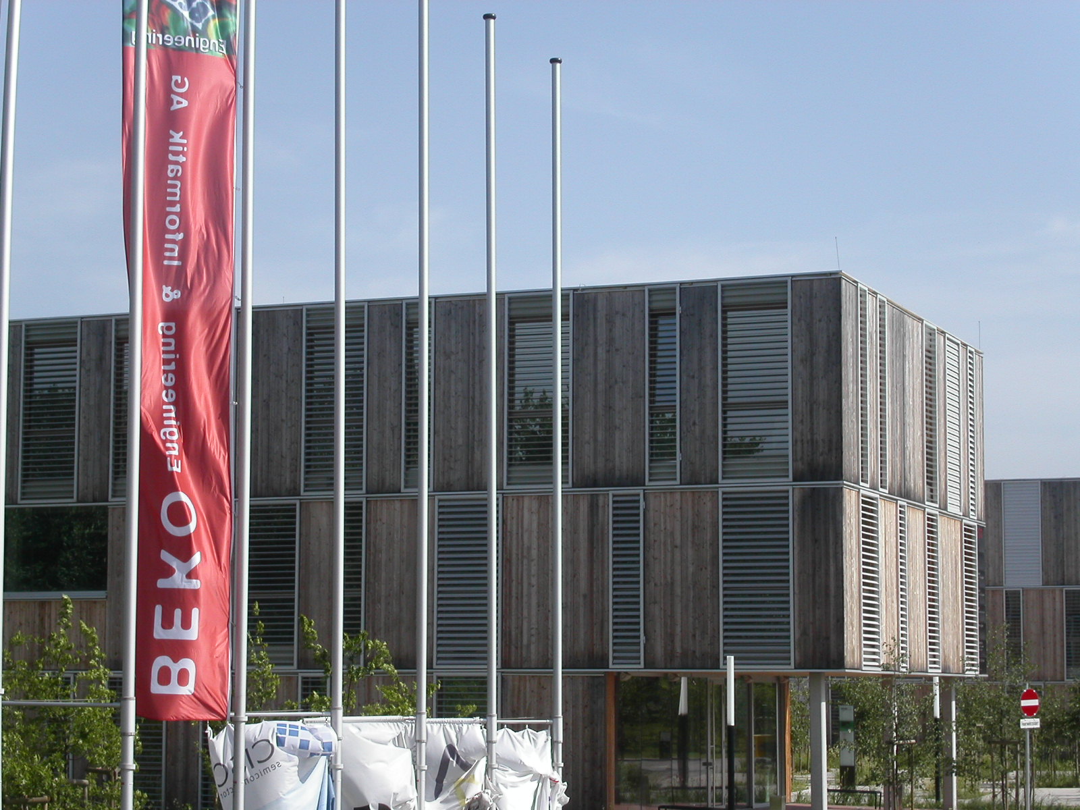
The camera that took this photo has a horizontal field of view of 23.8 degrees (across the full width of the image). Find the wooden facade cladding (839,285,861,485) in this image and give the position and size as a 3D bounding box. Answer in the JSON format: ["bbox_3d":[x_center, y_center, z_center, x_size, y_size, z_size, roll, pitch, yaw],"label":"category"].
[{"bbox_3d":[5.940,-0.421,49.265,0.100,3.916,1.242,-2,-7,22],"label":"wooden facade cladding"}]

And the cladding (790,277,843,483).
[{"bbox_3d":[5.279,-0.477,48.554,0.978,3.884,0.080,-2,-7,22],"label":"cladding"}]

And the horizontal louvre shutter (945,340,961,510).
[{"bbox_3d":[9.193,0.474,57.055,0.100,3.958,1.487,-2,-7,22],"label":"horizontal louvre shutter"}]

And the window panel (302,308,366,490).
[{"bbox_3d":[-4.221,-0.127,52.750,1.484,3.941,0.100,-2,-7,22],"label":"window panel"}]

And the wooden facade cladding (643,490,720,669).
[{"bbox_3d":[2.758,3.384,49.495,1.530,3.429,0.100,-2,-7,22],"label":"wooden facade cladding"}]

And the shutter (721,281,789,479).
[{"bbox_3d":[4.326,-0.486,51.283,1.476,4.054,0.100,-2,-7,22],"label":"shutter"}]

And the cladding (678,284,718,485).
[{"bbox_3d":[3.232,-0.413,51.716,0.829,4.051,0.100,-2,-7,22],"label":"cladding"}]

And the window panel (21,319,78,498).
[{"bbox_3d":[-10.576,0.139,55.315,1.470,3.951,0.100,-2,-7,22],"label":"window panel"}]

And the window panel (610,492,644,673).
[{"bbox_3d":[1.777,3.544,51.848,0.745,3.575,0.100,-2,-7,22],"label":"window panel"}]

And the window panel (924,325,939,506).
[{"bbox_3d":[8.441,0.220,55.395,0.100,3.944,1.218,-2,-7,22],"label":"window panel"}]

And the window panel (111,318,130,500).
[{"bbox_3d":[-8.830,0.077,54.609,0.710,3.951,0.100,-2,-7,22],"label":"window panel"}]

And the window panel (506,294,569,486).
[{"bbox_3d":[-0.017,-0.297,51.052,1.448,3.923,0.100,-2,-7,22],"label":"window panel"}]

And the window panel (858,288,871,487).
[{"bbox_3d":[6.269,-0.362,49.845,0.100,3.928,0.681,-2,-7,22],"label":"window panel"}]

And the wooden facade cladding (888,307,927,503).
[{"bbox_3d":[7.893,0.019,55.392,0.100,4.100,3.234,-2,-7,22],"label":"wooden facade cladding"}]

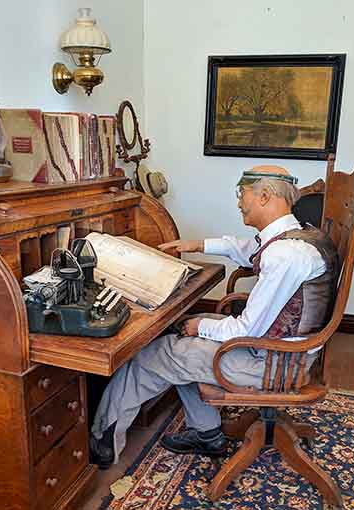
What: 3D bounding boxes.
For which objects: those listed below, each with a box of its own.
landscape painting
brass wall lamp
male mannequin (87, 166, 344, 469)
[{"bbox_3d":[0.659,-1.031,3.717,0.950,0.698,0.050,5,13,19],"label":"landscape painting"},{"bbox_3d":[-0.514,-1.102,2.898,0.316,0.454,0.271,5,13,19],"label":"brass wall lamp"},{"bbox_3d":[0.090,0.262,2.116,0.990,1.261,0.607,2,12,3],"label":"male mannequin"}]

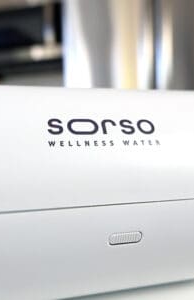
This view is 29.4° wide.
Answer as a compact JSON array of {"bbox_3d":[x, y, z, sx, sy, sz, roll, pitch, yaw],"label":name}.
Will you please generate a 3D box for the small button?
[{"bbox_3d":[0.016,0.050,0.208,0.020,0.007,0.003,-1,17,-18],"label":"small button"}]

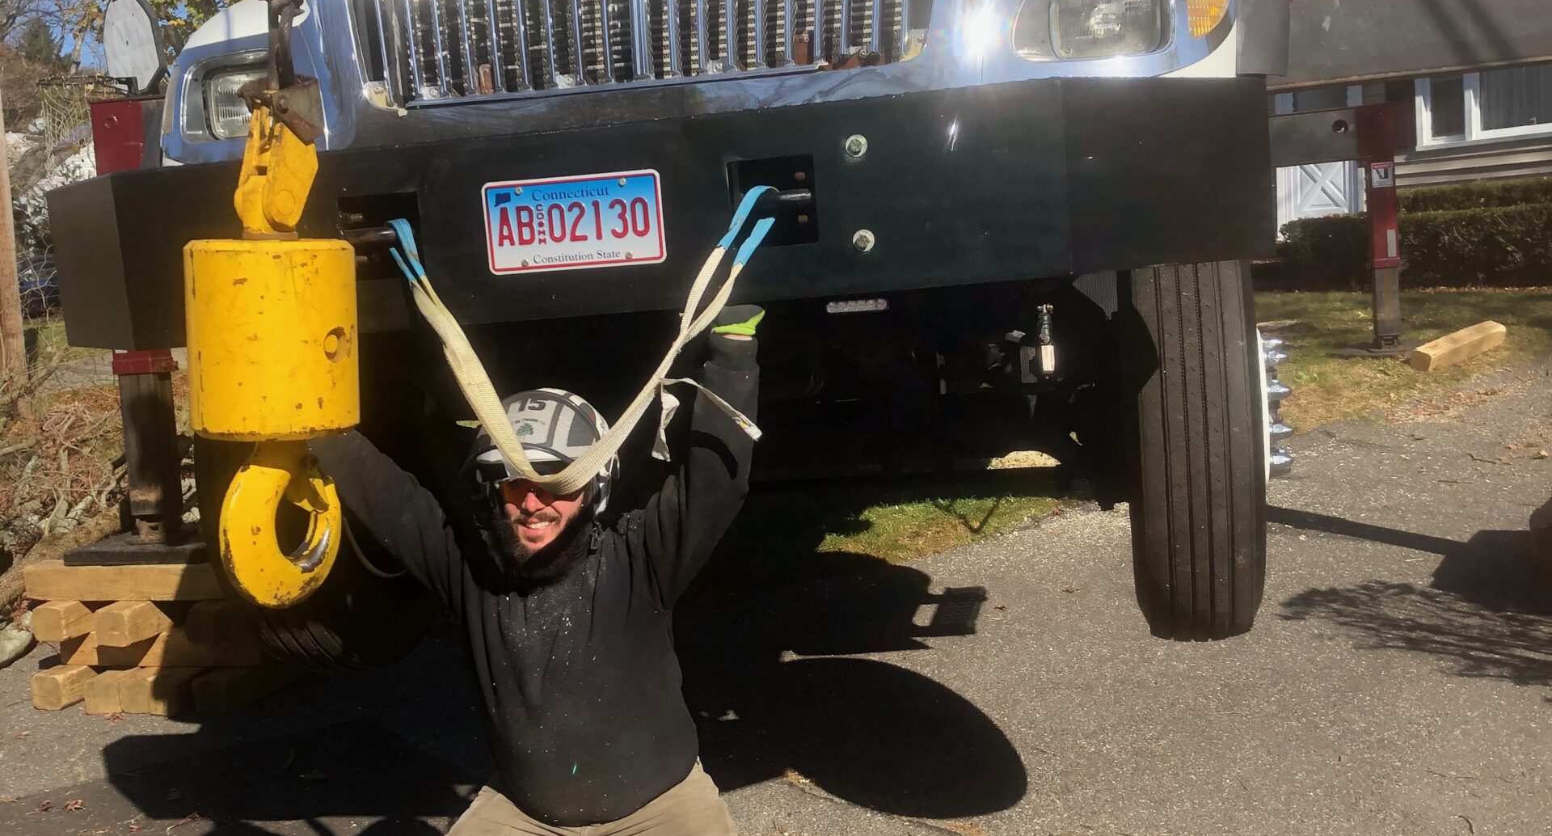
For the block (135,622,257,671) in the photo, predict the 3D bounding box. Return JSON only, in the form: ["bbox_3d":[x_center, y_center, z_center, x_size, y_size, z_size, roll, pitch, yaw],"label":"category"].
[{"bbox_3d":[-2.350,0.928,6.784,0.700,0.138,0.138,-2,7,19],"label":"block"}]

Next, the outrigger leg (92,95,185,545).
[{"bbox_3d":[-2.698,-0.408,7.100,0.210,1.850,0.190,-3,4,10],"label":"outrigger leg"}]

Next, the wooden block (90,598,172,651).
[{"bbox_3d":[-2.537,0.783,7.042,0.140,0.140,0.900,-3,4,10],"label":"wooden block"}]

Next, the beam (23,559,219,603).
[{"bbox_3d":[-2.621,0.655,6.837,0.930,0.140,0.140,-3,4,14],"label":"beam"}]

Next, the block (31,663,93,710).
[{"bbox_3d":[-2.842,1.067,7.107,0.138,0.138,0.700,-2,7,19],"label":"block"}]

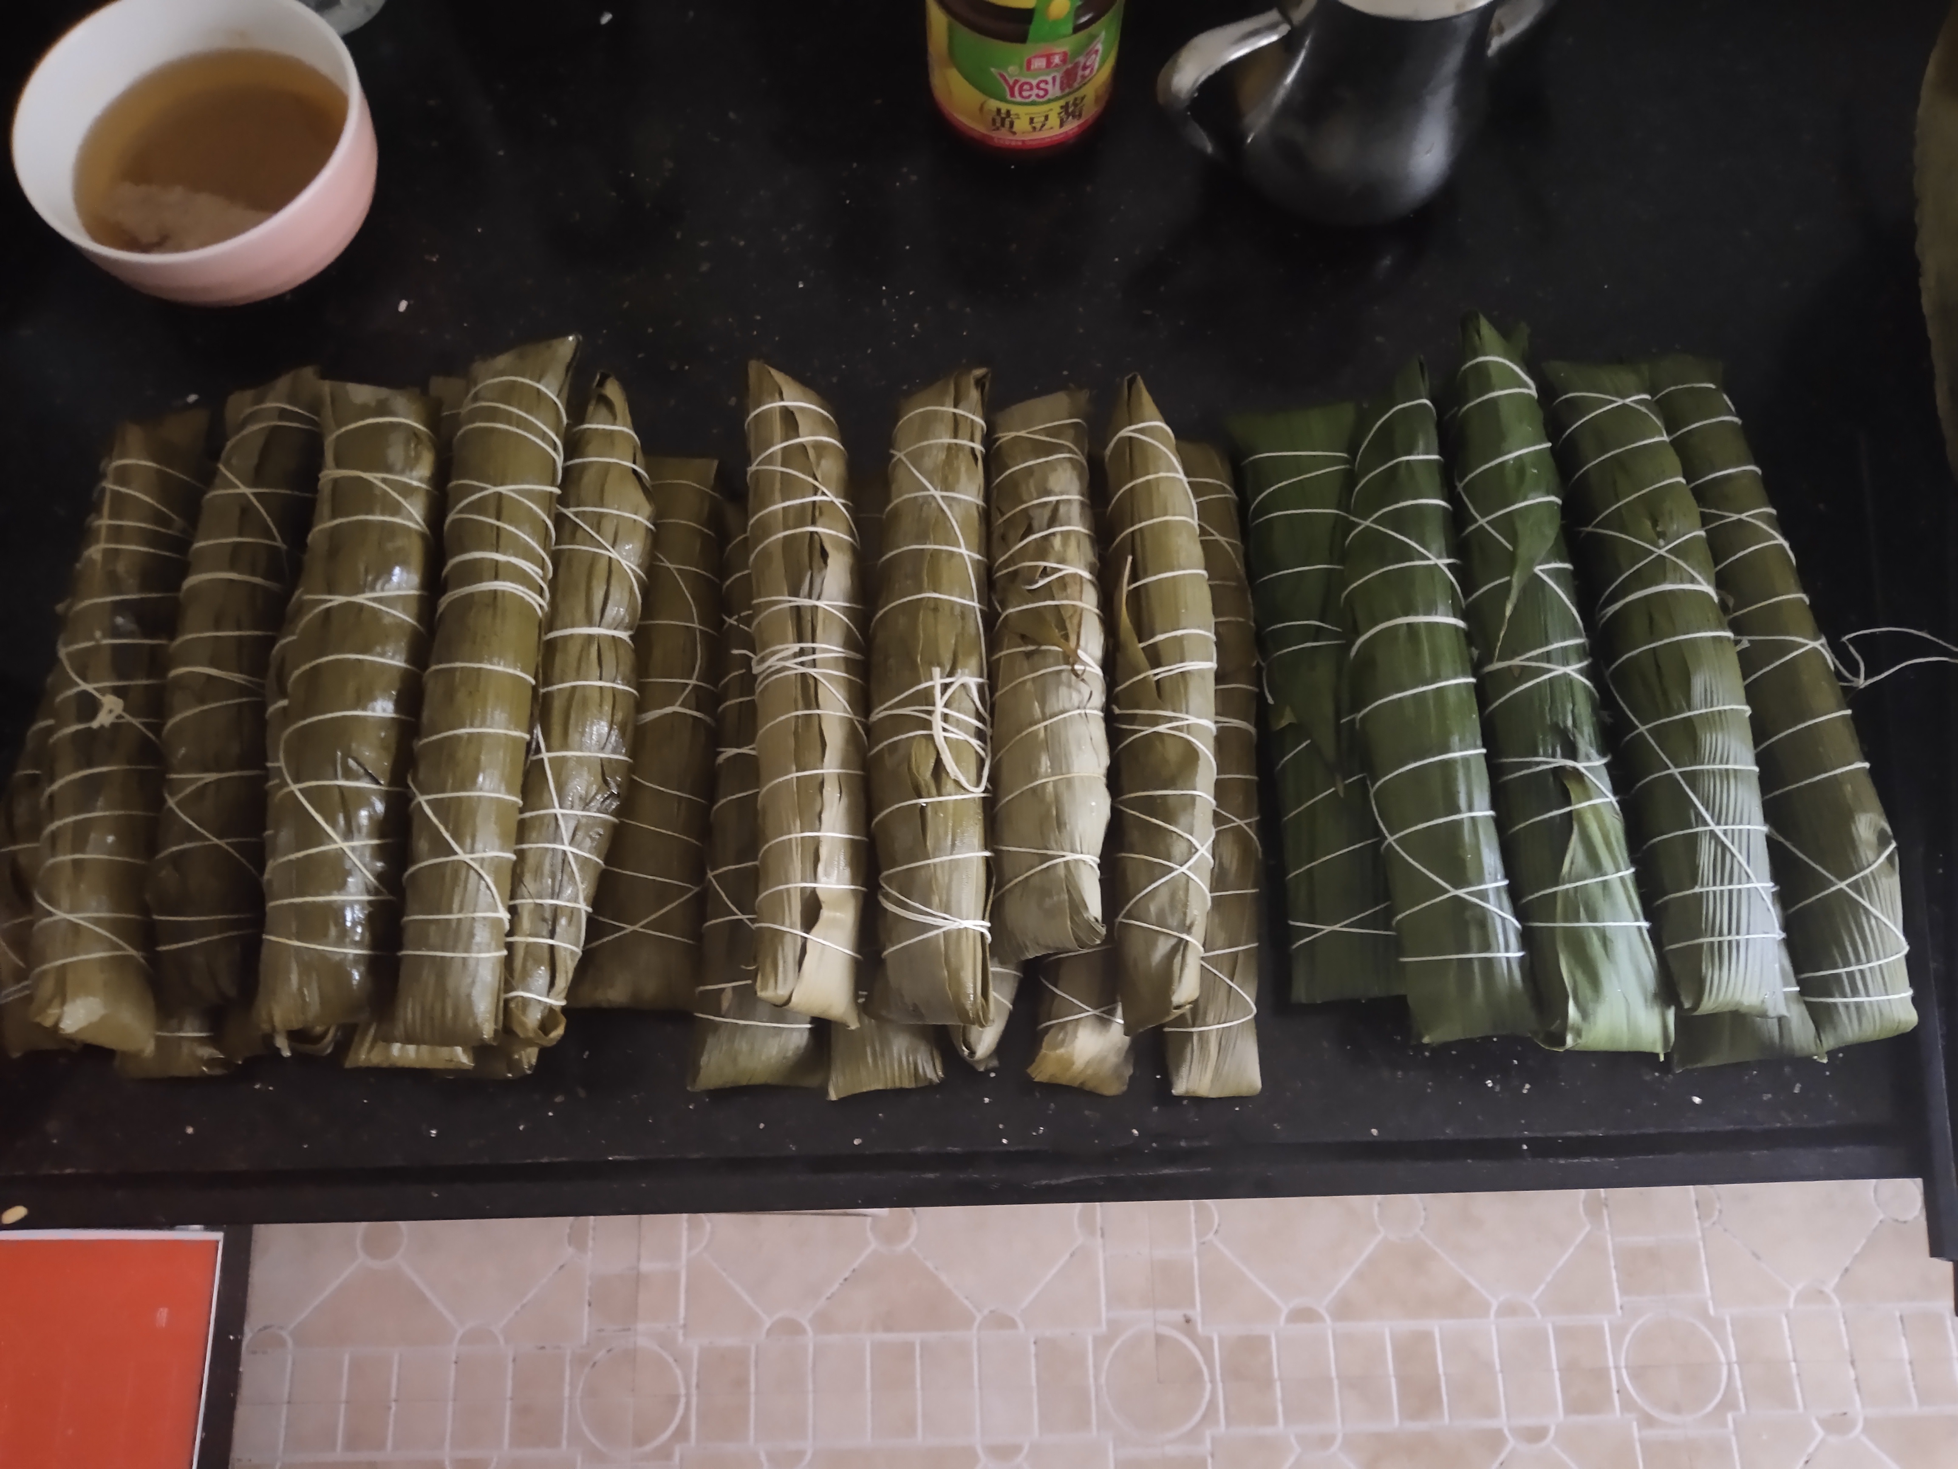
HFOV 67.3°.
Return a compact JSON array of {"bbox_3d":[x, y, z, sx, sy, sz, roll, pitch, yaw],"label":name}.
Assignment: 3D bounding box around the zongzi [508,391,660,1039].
[{"bbox_3d":[-0.149,-0.016,0.544,0.033,0.030,0.255,2,72,0],"label":"zongzi"}]

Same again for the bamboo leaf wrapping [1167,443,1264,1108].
[{"bbox_3d":[0.095,0.005,0.620,0.039,0.037,0.285,1,73,0],"label":"bamboo leaf wrapping"}]

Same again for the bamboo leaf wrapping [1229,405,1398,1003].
[{"bbox_3d":[0.136,-0.018,0.583,0.046,0.033,0.248,0,72,-1],"label":"bamboo leaf wrapping"}]

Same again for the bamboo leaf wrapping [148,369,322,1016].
[{"bbox_3d":[-0.275,-0.022,0.555,0.040,0.034,0.253,-3,72,-2],"label":"bamboo leaf wrapping"}]

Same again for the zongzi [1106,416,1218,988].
[{"bbox_3d":[0.069,-0.018,0.579,0.040,0.038,0.253,0,74,-1],"label":"zongzi"}]

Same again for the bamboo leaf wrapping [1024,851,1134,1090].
[{"bbox_3d":[0.032,0.006,0.475,0.034,0.032,0.208,1,73,-1],"label":"bamboo leaf wrapping"}]

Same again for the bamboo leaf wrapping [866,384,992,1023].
[{"bbox_3d":[-0.013,-0.020,0.543,0.042,0.038,0.250,1,72,0],"label":"bamboo leaf wrapping"}]

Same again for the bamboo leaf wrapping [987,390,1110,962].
[{"bbox_3d":[0.026,-0.027,0.549,0.040,0.037,0.222,0,72,-1],"label":"bamboo leaf wrapping"}]

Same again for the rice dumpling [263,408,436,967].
[{"bbox_3d":[-0.192,-0.018,0.447,0.038,0.036,0.184,-2,73,-2],"label":"rice dumpling"}]

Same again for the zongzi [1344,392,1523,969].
[{"bbox_3d":[0.185,-0.024,0.596,0.047,0.042,0.267,-1,74,-1],"label":"zongzi"}]

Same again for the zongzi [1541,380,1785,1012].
[{"bbox_3d":[0.277,-0.027,0.596,0.046,0.040,0.278,-3,73,-1],"label":"zongzi"}]

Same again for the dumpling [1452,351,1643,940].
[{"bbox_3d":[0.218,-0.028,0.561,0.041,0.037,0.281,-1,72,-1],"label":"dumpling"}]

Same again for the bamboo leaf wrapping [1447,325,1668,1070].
[{"bbox_3d":[0.191,-0.026,0.496,0.045,0.043,0.262,-1,72,-1],"label":"bamboo leaf wrapping"}]

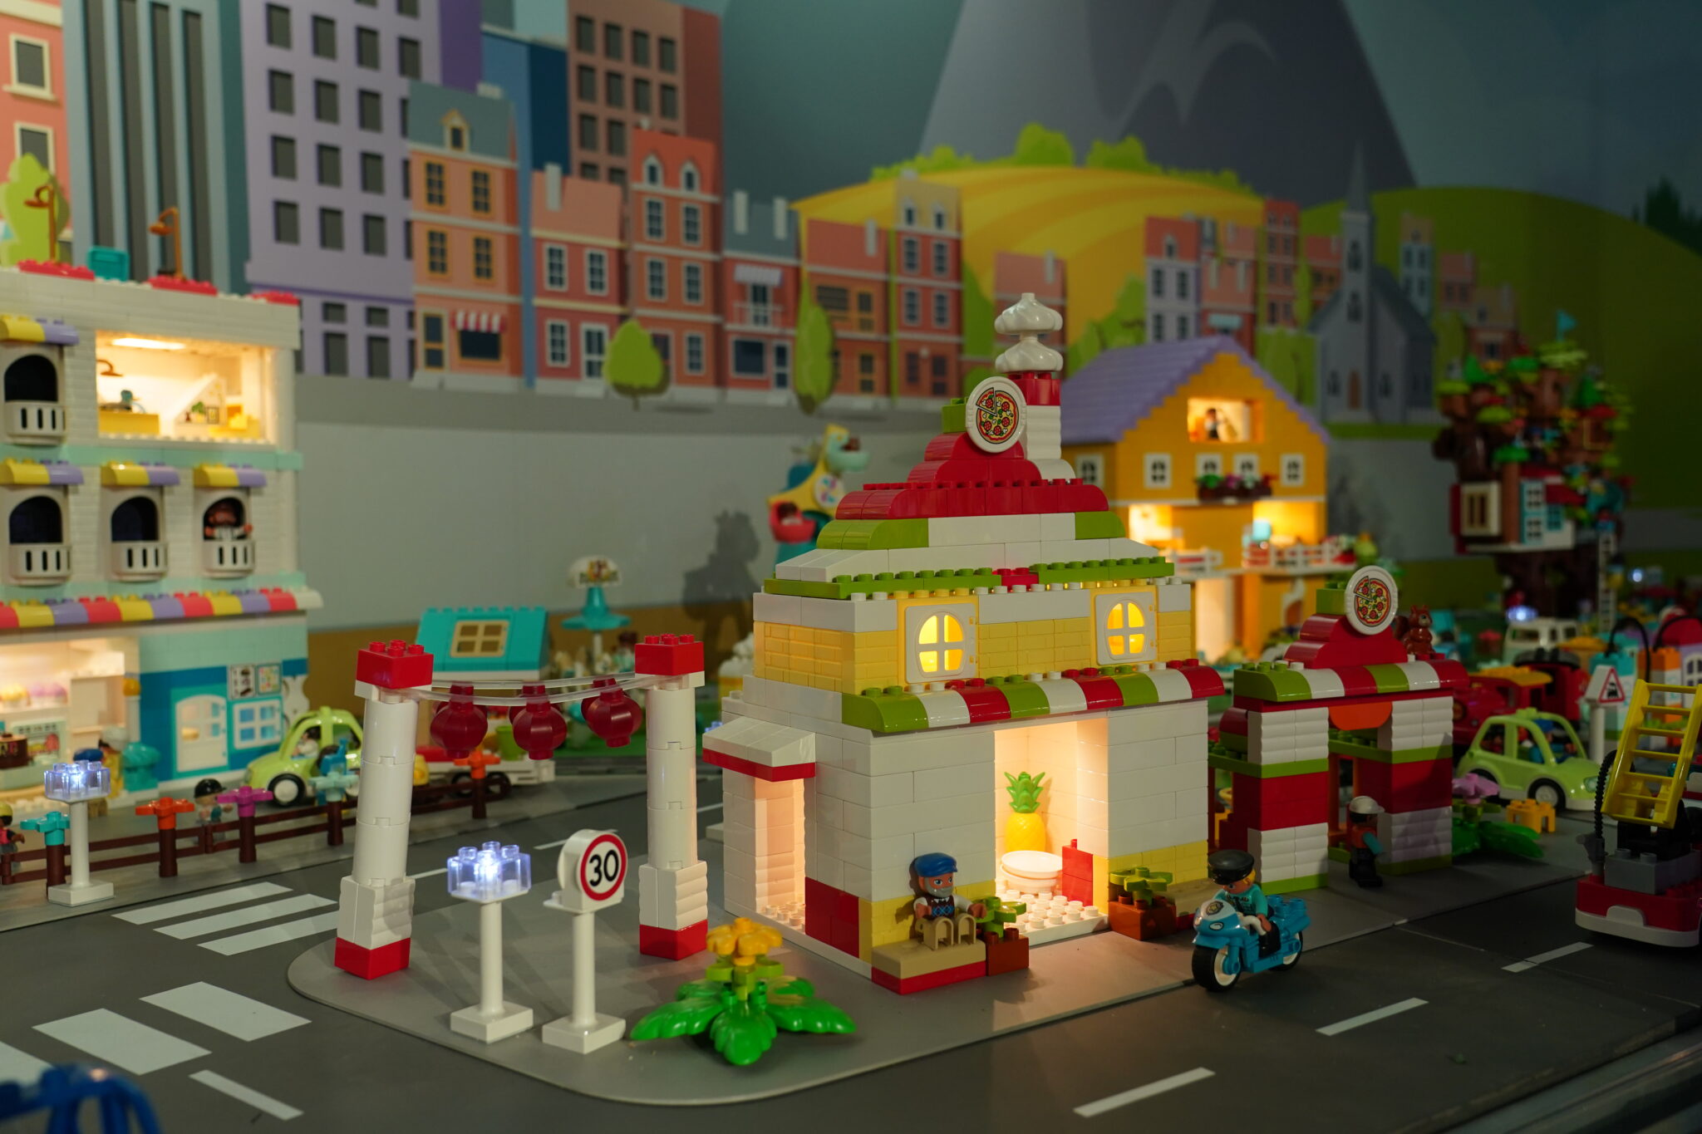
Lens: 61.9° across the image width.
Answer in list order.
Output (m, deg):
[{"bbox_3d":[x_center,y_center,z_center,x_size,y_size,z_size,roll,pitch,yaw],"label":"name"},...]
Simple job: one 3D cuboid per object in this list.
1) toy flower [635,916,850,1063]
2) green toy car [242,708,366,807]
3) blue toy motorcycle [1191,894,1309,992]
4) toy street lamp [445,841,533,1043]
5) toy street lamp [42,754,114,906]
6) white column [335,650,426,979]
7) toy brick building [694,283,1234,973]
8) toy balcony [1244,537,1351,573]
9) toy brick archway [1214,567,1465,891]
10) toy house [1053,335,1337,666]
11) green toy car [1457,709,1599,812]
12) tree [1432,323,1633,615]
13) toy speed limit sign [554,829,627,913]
[{"bbox_3d":[-0.060,0.224,0.783,0.122,0.061,0.120,-1,2,0],"label":"toy flower"},{"bbox_3d":[-0.544,0.190,1.447,0.134,0.095,0.068,-2,2,-27],"label":"green toy car"},{"bbox_3d":[0.241,0.224,0.861,0.093,0.056,0.040,-2,2,-37],"label":"blue toy motorcycle"},{"bbox_3d":[-0.199,0.206,0.785,0.032,0.101,0.032,1,2,38],"label":"toy street lamp"},{"bbox_3d":[-0.579,0.199,1.065,0.032,0.101,0.032,0,2,34],"label":"toy street lamp"},{"bbox_3d":[-0.294,0.152,0.895,0.033,0.206,0.033,7,3,28],"label":"white column"},{"bbox_3d":[0.075,0.026,0.996,0.322,0.443,0.218,-2,2,-32],"label":"toy brick building"},{"bbox_3d":[0.808,-0.018,2.553,0.222,0.058,0.066,-2,2,-33],"label":"toy balcony"},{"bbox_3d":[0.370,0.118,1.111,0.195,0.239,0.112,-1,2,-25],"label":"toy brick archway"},{"bbox_3d":[0.574,-0.104,2.547,0.582,0.590,0.336,-2,2,-36],"label":"toy house"},{"bbox_3d":[0.646,0.180,1.336,0.068,0.095,0.134,-2,2,-32],"label":"green toy car"},{"bbox_3d":[1.271,-0.137,2.650,0.370,0.645,0.360,-1,2,-11],"label":"tree"},{"bbox_3d":[-0.139,0.161,0.761,0.017,0.038,0.037,0,2,33],"label":"toy speed limit sign"}]

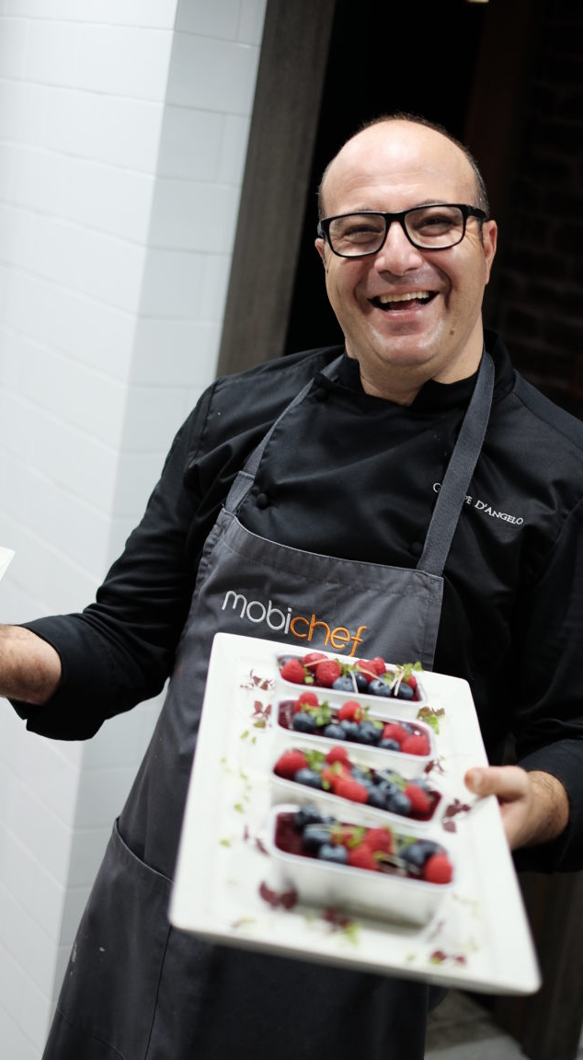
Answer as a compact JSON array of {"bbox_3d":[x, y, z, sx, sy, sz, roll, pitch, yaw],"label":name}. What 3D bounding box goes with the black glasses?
[{"bbox_3d":[0.108,-0.286,1.509,0.143,0.046,0.145,-6,8,9],"label":"black glasses"}]

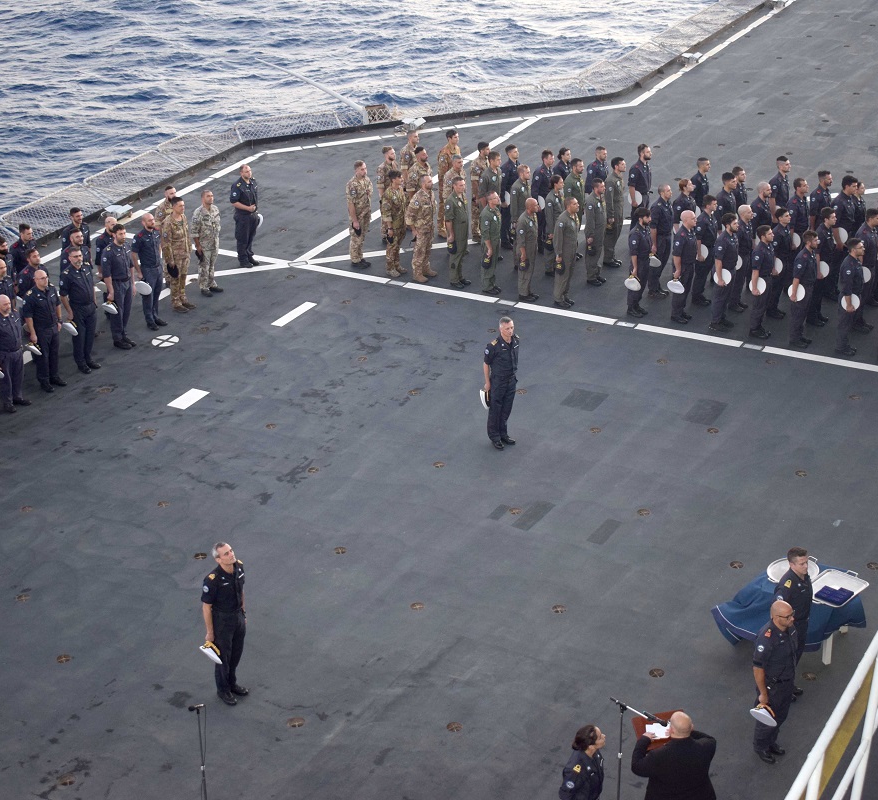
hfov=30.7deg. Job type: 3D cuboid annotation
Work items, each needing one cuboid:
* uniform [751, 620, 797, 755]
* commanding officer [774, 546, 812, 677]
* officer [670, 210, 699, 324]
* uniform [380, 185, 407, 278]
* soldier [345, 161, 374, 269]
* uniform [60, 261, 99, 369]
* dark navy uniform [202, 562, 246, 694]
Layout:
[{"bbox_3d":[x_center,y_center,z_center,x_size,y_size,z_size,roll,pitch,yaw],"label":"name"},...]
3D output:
[{"bbox_3d":[3.165,2.683,15.044,0.330,1.500,0.510,18,32,33],"label":"uniform"},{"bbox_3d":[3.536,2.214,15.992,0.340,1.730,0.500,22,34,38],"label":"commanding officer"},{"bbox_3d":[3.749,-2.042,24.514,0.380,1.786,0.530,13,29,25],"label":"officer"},{"bbox_3d":[-0.721,-2.806,26.480,0.340,1.557,0.530,13,29,25],"label":"uniform"},{"bbox_3d":[-1.312,-3.073,26.490,0.320,1.820,0.490,15,30,29],"label":"soldier"},{"bbox_3d":[-5.146,-1.199,23.032,0.310,1.515,0.490,17,31,31],"label":"uniform"},{"bbox_3d":[-2.118,2.311,15.887,0.310,1.502,0.490,17,31,31],"label":"dark navy uniform"}]

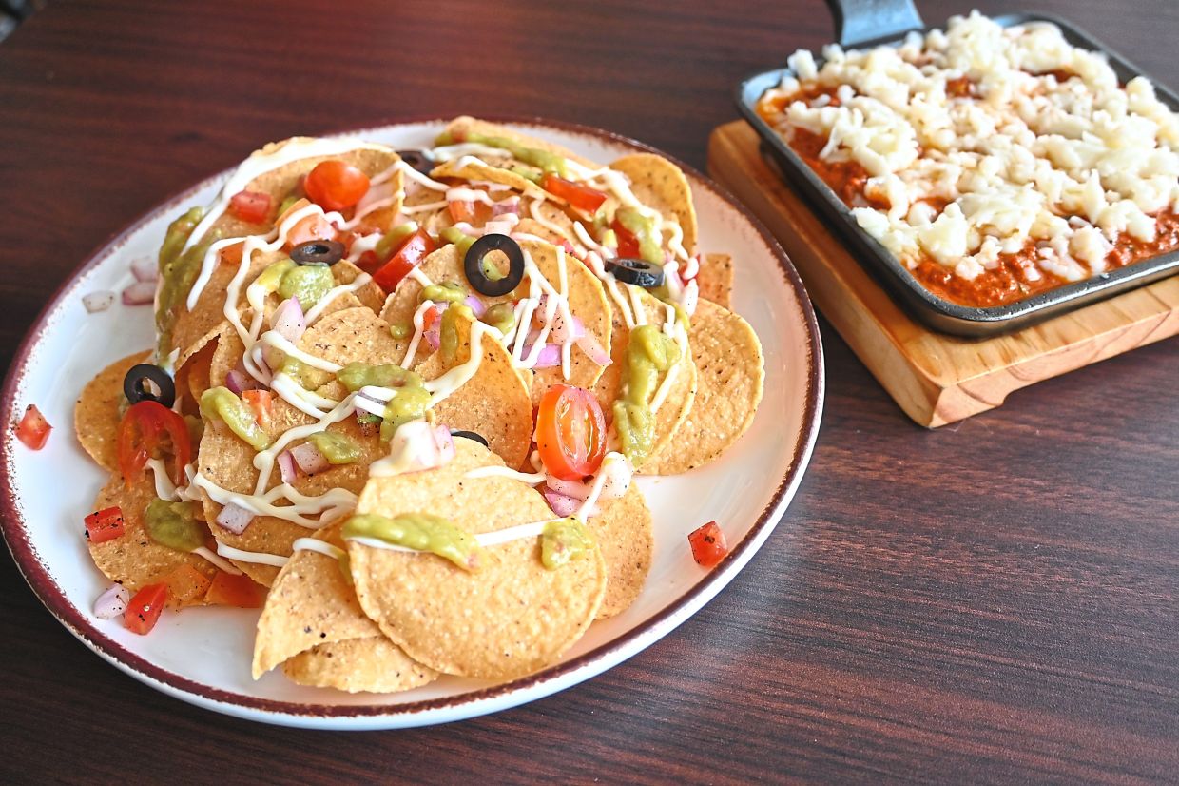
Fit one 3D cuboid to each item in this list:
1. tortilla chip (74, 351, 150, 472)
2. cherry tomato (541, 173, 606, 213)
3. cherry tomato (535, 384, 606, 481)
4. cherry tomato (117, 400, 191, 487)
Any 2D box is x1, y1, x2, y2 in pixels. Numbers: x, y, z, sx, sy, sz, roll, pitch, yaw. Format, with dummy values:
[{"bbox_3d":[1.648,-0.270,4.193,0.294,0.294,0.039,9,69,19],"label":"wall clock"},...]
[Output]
[{"bbox_3d":[-0.138,0.005,0.329,0.064,0.007,0.064,18,43,0],"label":"tortilla chip"},{"bbox_3d":[-0.006,-0.067,0.348,0.024,0.012,0.017,16,19,-5],"label":"cherry tomato"},{"bbox_3d":[-0.008,0.012,0.285,0.013,0.027,0.024,-12,0,42],"label":"cherry tomato"},{"bbox_3d":[-0.135,0.017,0.305,0.023,0.011,0.027,5,72,-15],"label":"cherry tomato"}]

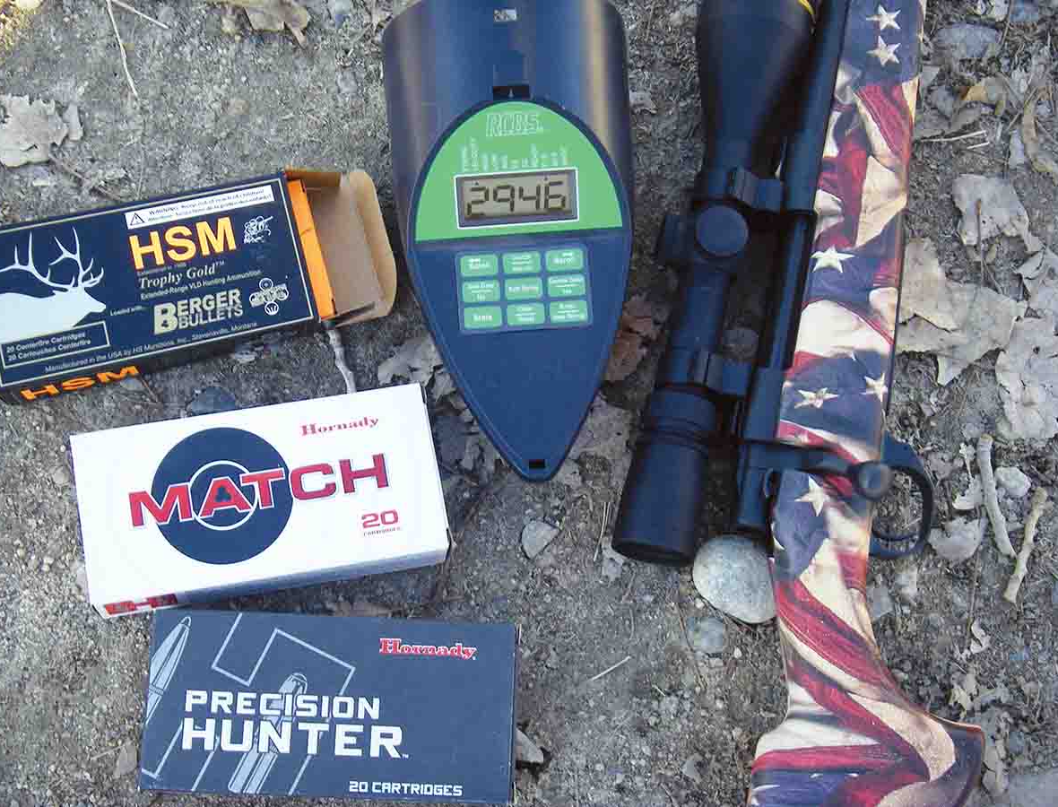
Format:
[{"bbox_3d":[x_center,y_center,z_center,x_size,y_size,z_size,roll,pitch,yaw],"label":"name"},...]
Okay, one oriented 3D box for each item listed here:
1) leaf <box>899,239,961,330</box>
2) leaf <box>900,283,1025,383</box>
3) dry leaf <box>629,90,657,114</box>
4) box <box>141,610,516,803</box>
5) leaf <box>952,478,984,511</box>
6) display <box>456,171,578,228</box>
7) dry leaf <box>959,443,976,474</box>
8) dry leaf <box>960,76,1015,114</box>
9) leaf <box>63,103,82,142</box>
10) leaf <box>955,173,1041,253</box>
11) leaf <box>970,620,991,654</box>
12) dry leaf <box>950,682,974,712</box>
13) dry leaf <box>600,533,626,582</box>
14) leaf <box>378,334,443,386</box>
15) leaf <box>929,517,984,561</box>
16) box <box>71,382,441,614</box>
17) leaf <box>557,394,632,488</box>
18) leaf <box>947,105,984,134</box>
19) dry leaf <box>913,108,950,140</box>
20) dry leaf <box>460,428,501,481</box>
[{"bbox_3d":[0.210,-0.063,0.893,0.032,0.011,0.048,8,75,-2],"label":"leaf"},{"bbox_3d":[0.221,-0.040,0.887,0.057,0.012,0.061,31,76,4],"label":"leaf"},{"bbox_3d":[0.060,-0.161,0.911,0.017,0.005,0.014,1,74,-4],"label":"dry leaf"},{"bbox_3d":[-0.091,0.143,0.796,0.165,0.040,0.081,3,74,-5],"label":"box"},{"bbox_3d":[0.226,0.048,0.868,0.011,0.006,0.022,44,77,7],"label":"leaf"},{"bbox_3d":[-0.005,-0.095,0.792,0.056,0.005,0.025,-3,85,-3],"label":"display"},{"bbox_3d":[0.224,0.028,0.871,0.008,0.005,0.016,1,74,-4],"label":"dry leaf"},{"bbox_3d":[0.248,-0.168,0.924,0.024,0.009,0.023,25,75,2],"label":"dry leaf"},{"bbox_3d":[-0.235,-0.145,0.882,0.009,0.005,0.021,-11,77,-7],"label":"leaf"},{"bbox_3d":[0.248,-0.101,0.905,0.048,0.011,0.041,4,75,-3],"label":"leaf"},{"bbox_3d":[0.223,0.117,0.850,0.012,0.006,0.012,-37,81,-12],"label":"leaf"},{"bbox_3d":[0.212,0.144,0.837,0.013,0.006,0.015,1,74,-4],"label":"dry leaf"},{"bbox_3d":[0.042,0.075,0.843,0.014,0.006,0.025,1,74,-4],"label":"dry leaf"},{"bbox_3d":[-0.059,-0.021,0.861,0.035,0.009,0.028,1,74,-4],"label":"leaf"},{"bbox_3d":[0.214,0.068,0.857,0.029,0.009,0.023,1,74,-4],"label":"leaf"},{"bbox_3d":[-0.128,0.046,0.819,0.165,0.040,0.081,-9,75,-7],"label":"box"},{"bbox_3d":[0.033,0.018,0.857,0.042,0.009,0.050,1,74,-4],"label":"leaf"},{"bbox_3d":[0.234,-0.153,0.920,0.027,0.006,0.010,-42,82,-13],"label":"leaf"},{"bbox_3d":[0.215,-0.150,0.920,0.023,0.006,0.019,1,74,-4],"label":"dry leaf"},{"bbox_3d":[-0.025,0.025,0.853,0.018,0.009,0.028,-21,78,-9],"label":"dry leaf"}]

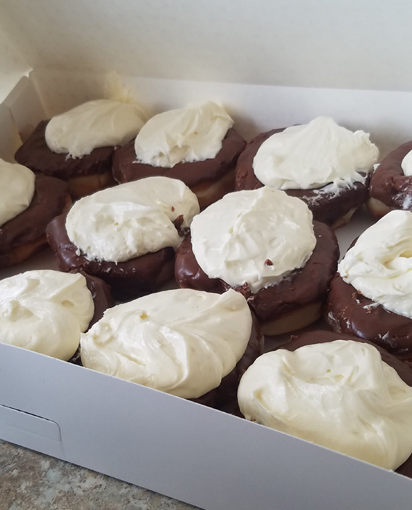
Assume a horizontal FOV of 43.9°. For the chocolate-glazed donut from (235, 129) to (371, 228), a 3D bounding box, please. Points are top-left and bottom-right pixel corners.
[{"bbox_3d":[0.068,-0.057,0.366,0.095,0.036,0.095,10,44,19],"label":"chocolate-glazed donut"}]

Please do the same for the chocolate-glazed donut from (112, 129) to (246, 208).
[{"bbox_3d":[-0.021,-0.071,0.396,0.100,0.036,0.100,10,44,19],"label":"chocolate-glazed donut"}]

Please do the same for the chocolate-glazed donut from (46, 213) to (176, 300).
[{"bbox_3d":[-0.061,-0.008,0.331,0.085,0.036,0.085,10,44,19],"label":"chocolate-glazed donut"}]

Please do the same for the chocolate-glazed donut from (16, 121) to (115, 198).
[{"bbox_3d":[-0.112,-0.082,0.422,0.091,0.036,0.091,10,44,19],"label":"chocolate-glazed donut"}]

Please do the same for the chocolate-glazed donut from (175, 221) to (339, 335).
[{"bbox_3d":[0.029,0.005,0.301,0.095,0.036,0.095,10,44,19],"label":"chocolate-glazed donut"}]

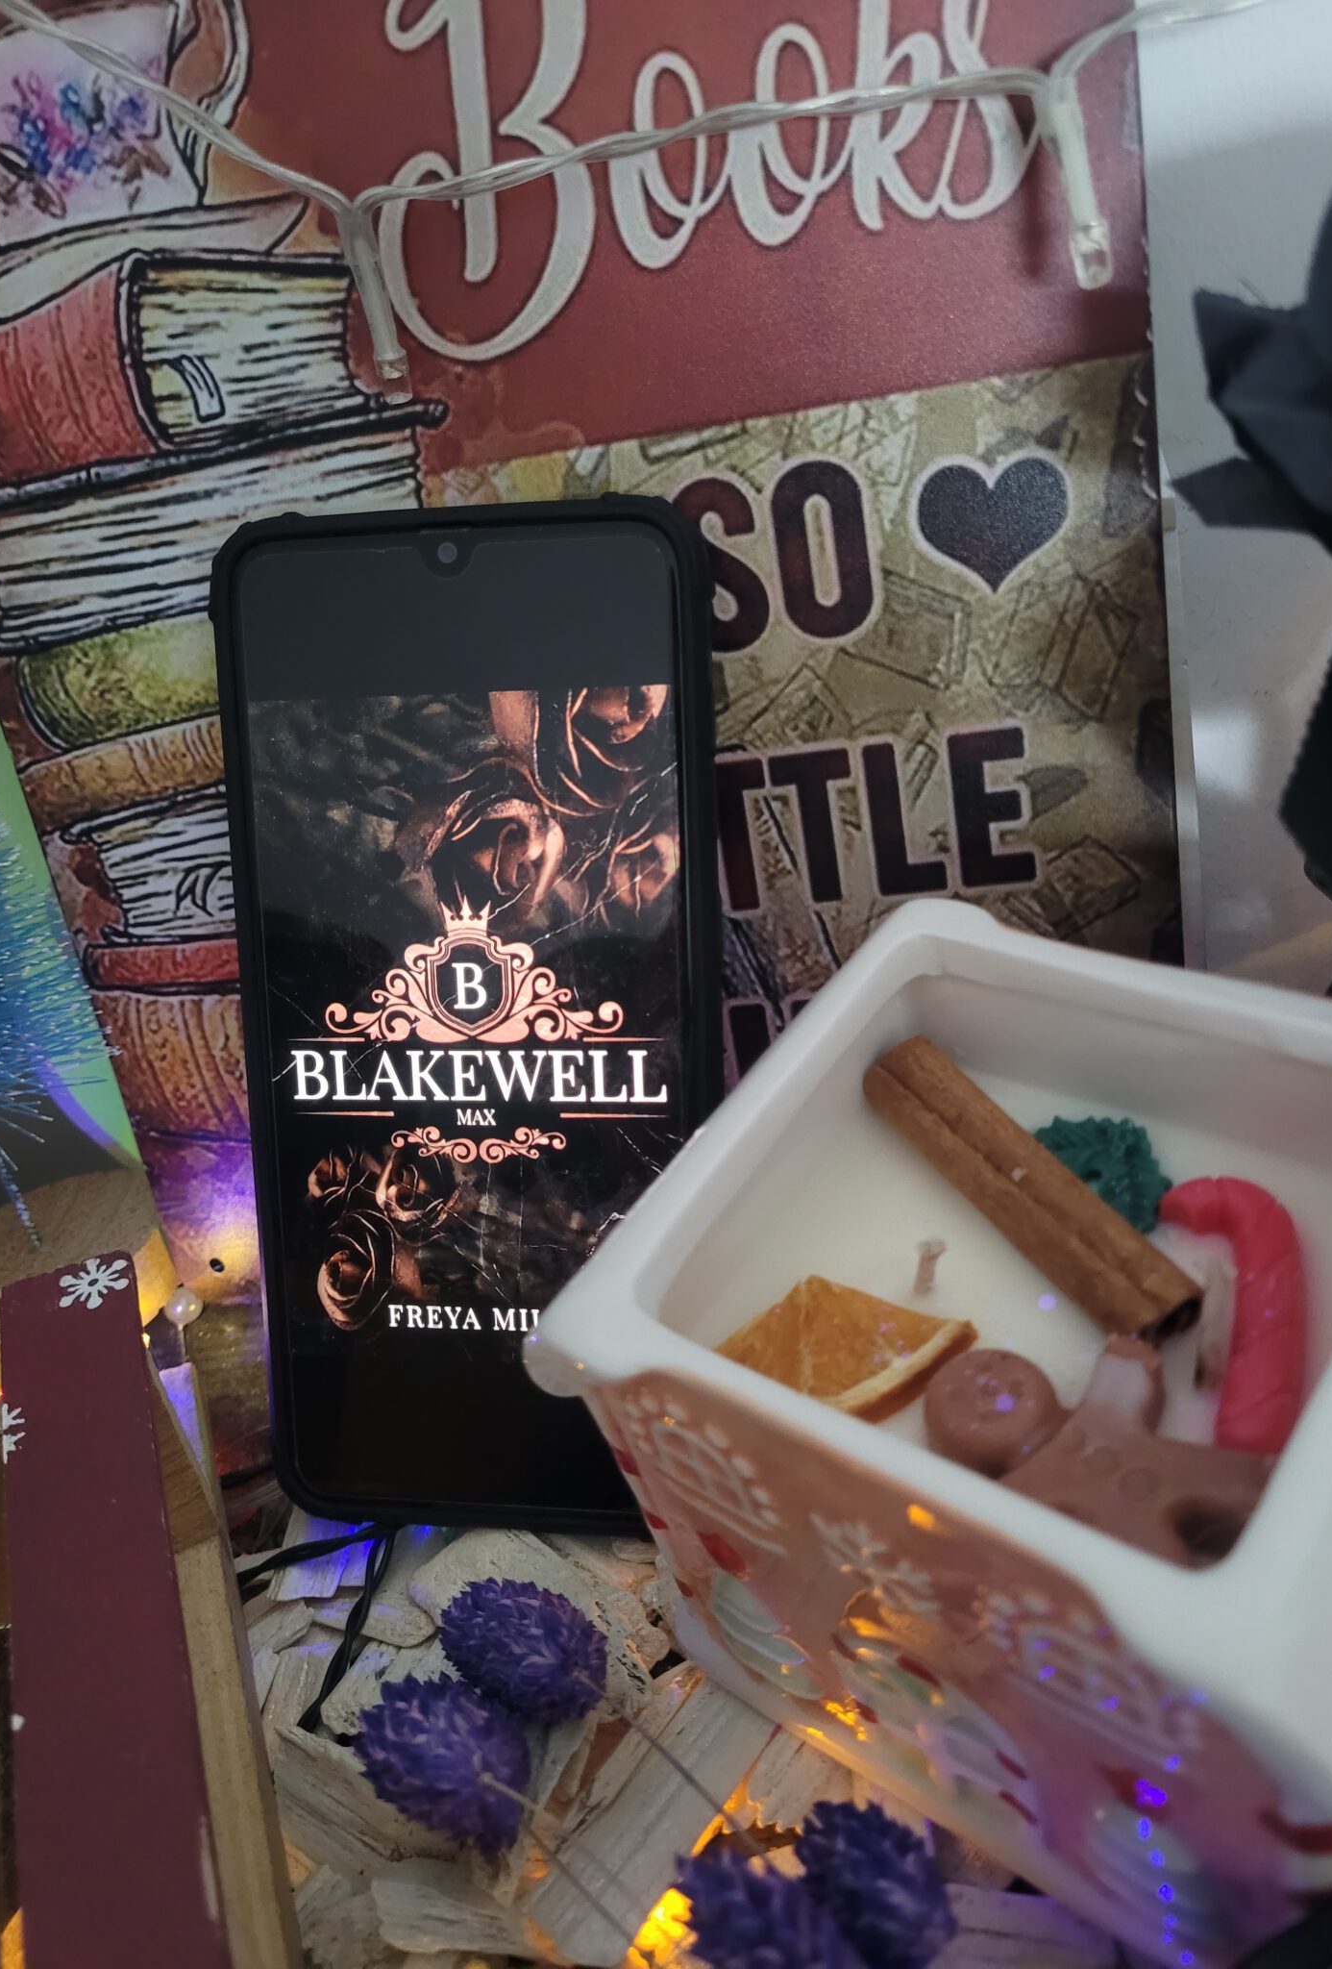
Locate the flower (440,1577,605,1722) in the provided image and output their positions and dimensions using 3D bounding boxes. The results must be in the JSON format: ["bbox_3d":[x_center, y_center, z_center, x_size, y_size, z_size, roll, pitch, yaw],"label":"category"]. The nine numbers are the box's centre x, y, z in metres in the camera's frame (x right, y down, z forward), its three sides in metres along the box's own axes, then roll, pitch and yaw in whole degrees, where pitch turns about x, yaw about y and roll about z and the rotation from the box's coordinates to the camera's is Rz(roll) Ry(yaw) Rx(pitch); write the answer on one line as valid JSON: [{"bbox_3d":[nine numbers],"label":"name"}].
[{"bbox_3d":[-0.022,0.102,0.227,0.027,0.021,0.021,25,49,37],"label":"flower"}]

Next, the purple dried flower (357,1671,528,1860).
[{"bbox_3d":[-0.032,0.113,0.214,0.027,0.022,0.022,9,39,40],"label":"purple dried flower"}]

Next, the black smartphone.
[{"bbox_3d":[-0.029,0.009,0.245,0.080,0.167,0.012,0,8,9],"label":"black smartphone"}]

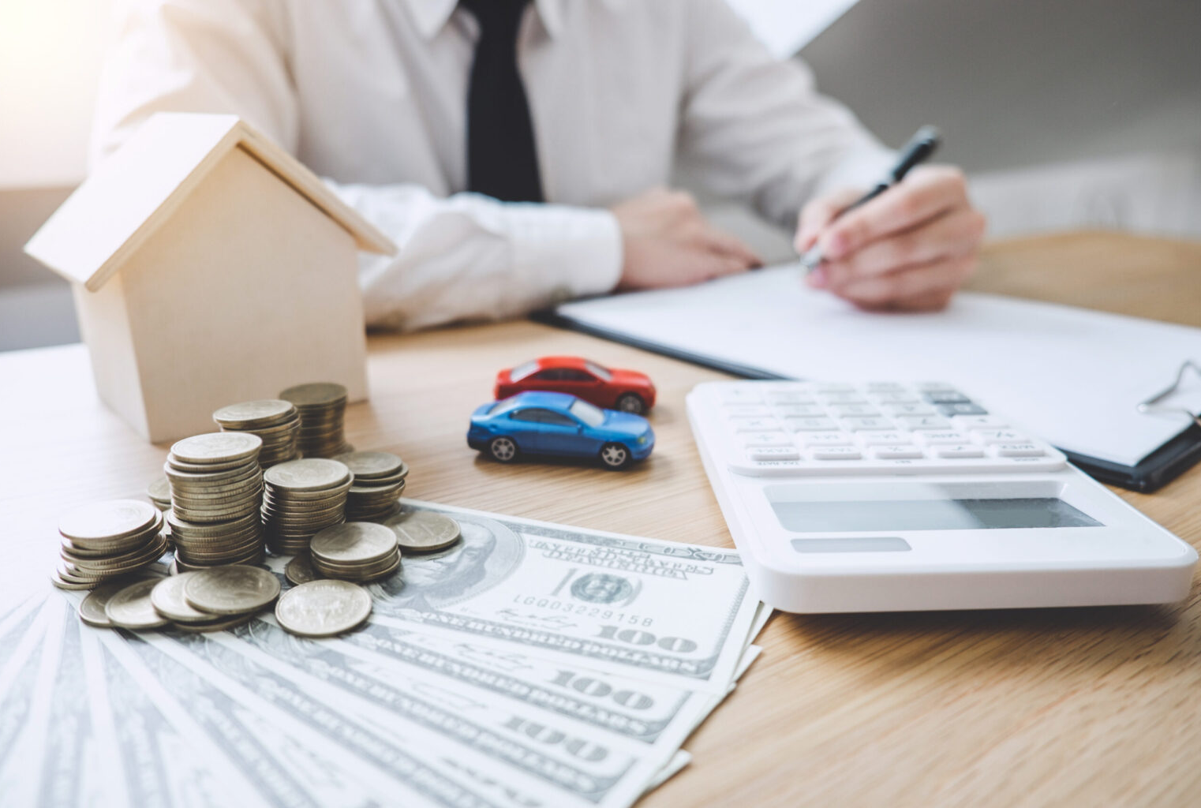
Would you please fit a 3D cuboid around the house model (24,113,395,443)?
[{"bbox_3d":[-0.159,-0.059,0.373,0.116,0.116,0.096,-16,25,-39],"label":"house model"}]

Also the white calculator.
[{"bbox_3d":[0.089,0.021,0.289,0.113,0.017,0.153,-1,18,-2],"label":"white calculator"}]

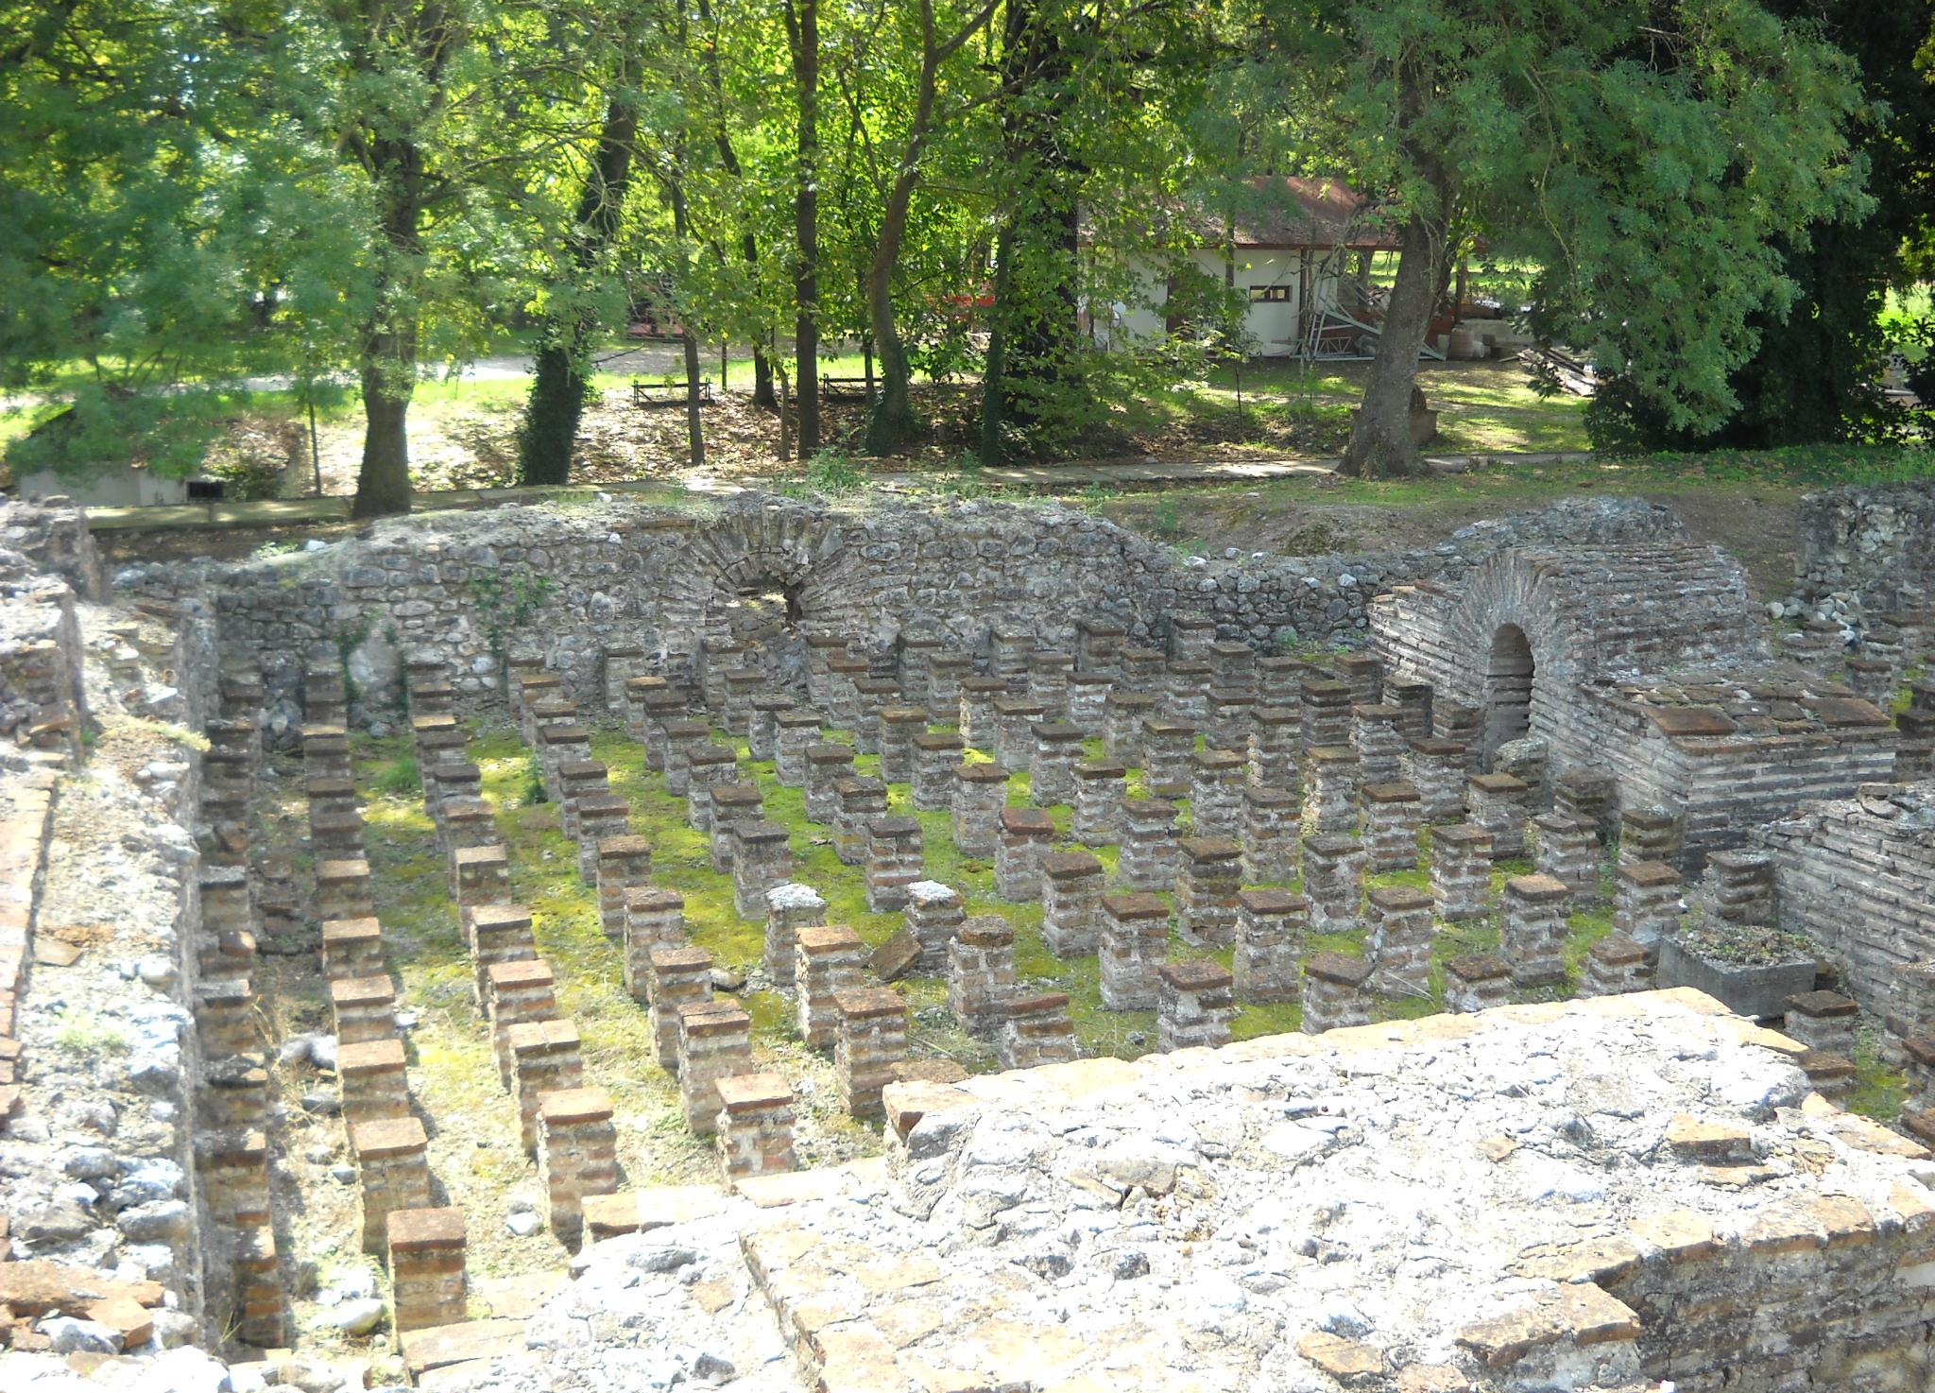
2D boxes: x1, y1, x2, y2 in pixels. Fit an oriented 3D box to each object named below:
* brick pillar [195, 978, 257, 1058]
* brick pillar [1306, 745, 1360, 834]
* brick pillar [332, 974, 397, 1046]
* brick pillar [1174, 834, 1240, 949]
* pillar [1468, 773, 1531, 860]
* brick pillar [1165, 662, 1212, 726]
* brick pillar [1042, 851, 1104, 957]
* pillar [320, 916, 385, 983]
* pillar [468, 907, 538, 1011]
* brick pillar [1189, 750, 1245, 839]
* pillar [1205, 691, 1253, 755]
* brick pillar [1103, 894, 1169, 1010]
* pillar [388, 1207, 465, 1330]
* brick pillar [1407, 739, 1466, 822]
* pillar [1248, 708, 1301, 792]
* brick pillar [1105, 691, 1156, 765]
[{"bbox_3d":[-3.903,1.817,12.121,0.312,0.575,0.312,-4,15,-17],"label":"brick pillar"},{"bbox_3d":[2.498,0.641,15.722,0.299,0.523,0.275,-3,16,-17],"label":"brick pillar"},{"bbox_3d":[-3.153,1.763,12.008,0.306,0.513,0.306,-4,15,-17],"label":"brick pillar"},{"bbox_3d":[1.472,1.196,14.044,0.305,0.555,0.297,-5,14,-21],"label":"brick pillar"},{"bbox_3d":[3.756,0.866,16.256,0.312,0.530,0.312,-4,15,-17],"label":"pillar"},{"bbox_3d":[1.883,0.027,19.587,0.312,0.560,0.312,-4,15,-17],"label":"brick pillar"},{"bbox_3d":[0.663,1.341,14.720,0.329,0.558,0.315,-4,15,-17],"label":"brick pillar"},{"bbox_3d":[-3.281,1.470,12.248,0.307,0.489,0.290,-3,15,-17],"label":"pillar"},{"bbox_3d":[-2.689,1.545,13.287,0.312,0.580,0.312,-4,15,-17],"label":"pillar"},{"bbox_3d":[1.700,0.674,15.549,0.307,0.543,0.290,-3,15,-17],"label":"brick pillar"},{"bbox_3d":[2.019,0.230,17.737,0.297,0.473,0.288,-4,14,-17],"label":"pillar"},{"bbox_3d":[0.953,1.446,13.010,0.297,0.550,0.297,-4,14,-17],"label":"brick pillar"},{"bbox_3d":[-2.313,2.516,9.861,0.312,0.530,0.312,-4,15,-17],"label":"pillar"},{"bbox_3d":[3.267,0.583,15.980,0.300,0.509,0.282,-3,16,-17],"label":"brick pillar"},{"bbox_3d":[2.612,0.440,19.524,0.331,0.627,0.331,-5,16,-17],"label":"pillar"},{"bbox_3d":[1.416,0.277,19.998,0.337,0.560,0.337,-5,16,-17],"label":"brick pillar"}]

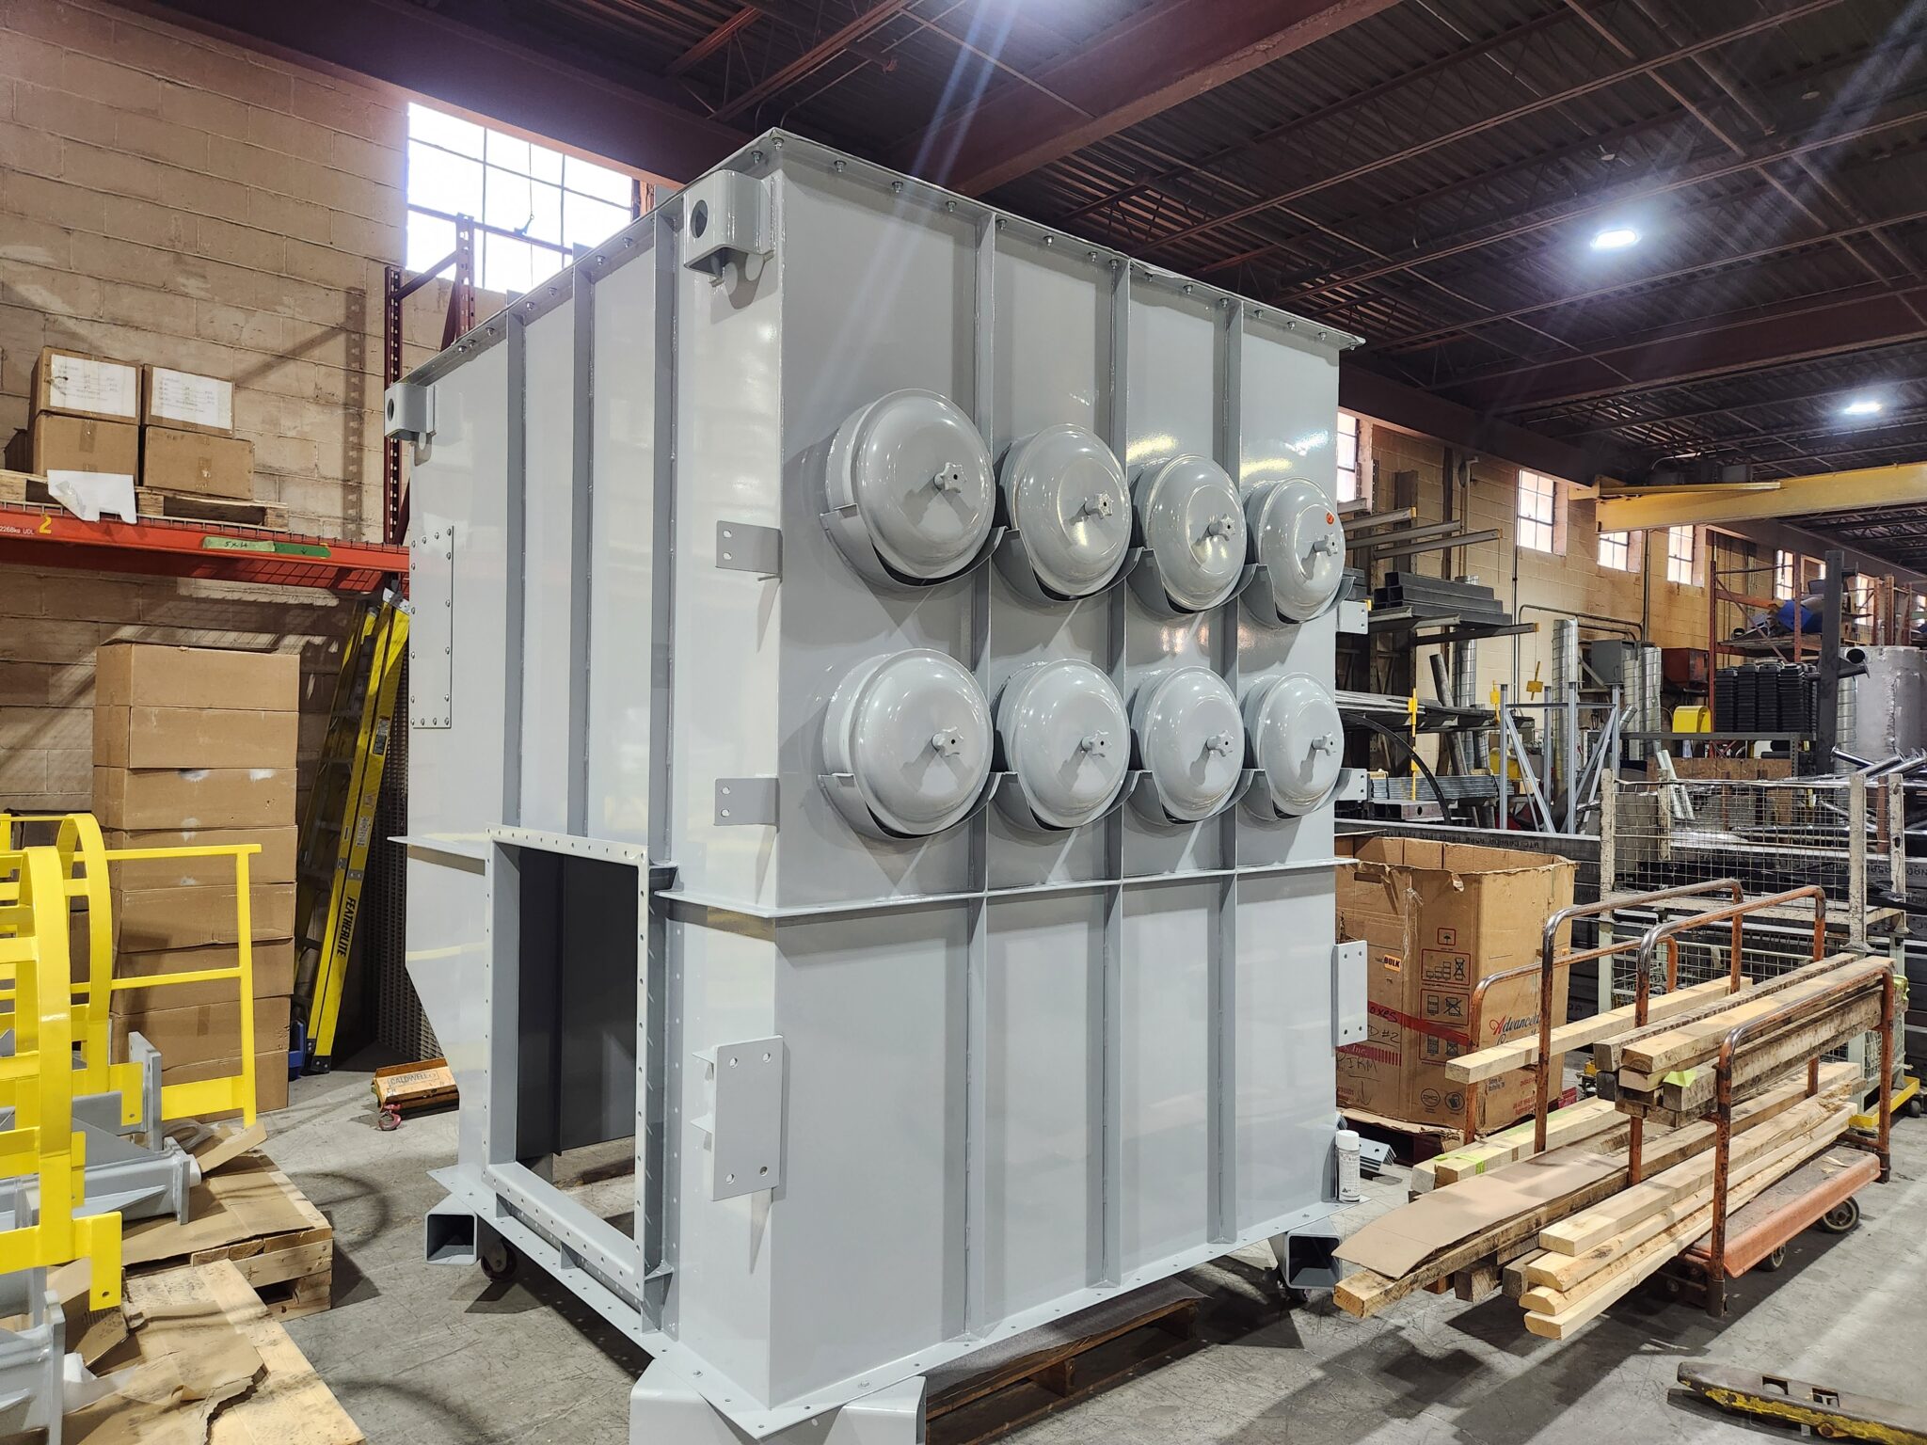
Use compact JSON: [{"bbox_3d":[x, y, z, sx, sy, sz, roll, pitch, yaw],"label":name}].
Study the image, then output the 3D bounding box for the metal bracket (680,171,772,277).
[{"bbox_3d":[-0.511,-1.046,2.698,0.098,0.157,0.265,1,-1,-40],"label":"metal bracket"}]

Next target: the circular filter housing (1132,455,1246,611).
[{"bbox_3d":[0.606,-0.485,3.304,0.402,0.402,0.191,1,-1,-40],"label":"circular filter housing"}]

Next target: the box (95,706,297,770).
[{"bbox_3d":[-3.308,0.071,5.541,0.430,0.248,0.645,0,-1,41],"label":"box"}]

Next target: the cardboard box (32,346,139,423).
[{"bbox_3d":[-3.657,-1.358,5.338,0.326,0.243,0.372,1,-1,-42],"label":"cardboard box"}]

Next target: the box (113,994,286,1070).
[{"bbox_3d":[-3.328,1.308,5.522,0.485,0.248,0.638,0,-1,44],"label":"box"}]

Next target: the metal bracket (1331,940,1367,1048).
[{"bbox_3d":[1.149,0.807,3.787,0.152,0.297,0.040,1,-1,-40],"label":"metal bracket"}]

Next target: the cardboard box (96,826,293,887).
[{"bbox_3d":[-3.307,0.565,5.548,0.638,0.248,0.485,1,-1,-42],"label":"cardboard box"}]

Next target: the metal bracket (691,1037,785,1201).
[{"bbox_3d":[-0.460,0.784,2.573,0.157,0.300,0.122,1,-1,-40],"label":"metal bracket"}]

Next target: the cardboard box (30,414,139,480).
[{"bbox_3d":[-3.619,-1.091,5.281,0.325,0.245,0.420,1,-1,-39],"label":"cardboard box"}]

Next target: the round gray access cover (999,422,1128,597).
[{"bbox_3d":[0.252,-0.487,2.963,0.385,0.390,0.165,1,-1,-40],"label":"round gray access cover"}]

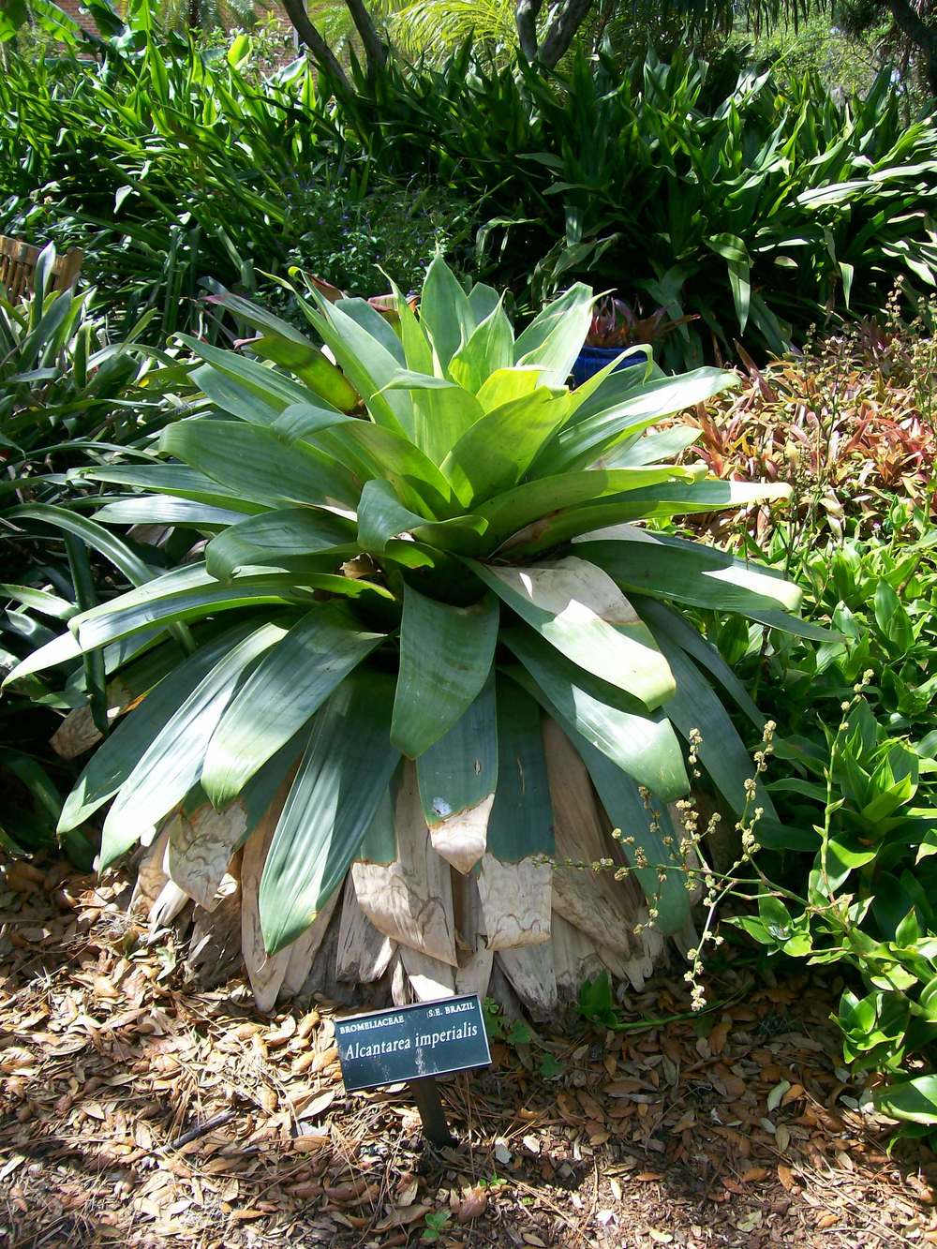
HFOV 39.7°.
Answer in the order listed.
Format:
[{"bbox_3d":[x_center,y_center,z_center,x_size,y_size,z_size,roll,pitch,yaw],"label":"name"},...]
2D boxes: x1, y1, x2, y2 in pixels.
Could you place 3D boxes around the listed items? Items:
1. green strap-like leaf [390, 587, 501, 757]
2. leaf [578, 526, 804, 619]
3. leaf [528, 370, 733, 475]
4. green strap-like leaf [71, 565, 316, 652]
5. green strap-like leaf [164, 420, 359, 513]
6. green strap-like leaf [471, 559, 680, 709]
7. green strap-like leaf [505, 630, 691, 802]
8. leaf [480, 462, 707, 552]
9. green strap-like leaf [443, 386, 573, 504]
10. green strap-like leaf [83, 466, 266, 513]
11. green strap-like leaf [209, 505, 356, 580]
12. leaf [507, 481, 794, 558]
[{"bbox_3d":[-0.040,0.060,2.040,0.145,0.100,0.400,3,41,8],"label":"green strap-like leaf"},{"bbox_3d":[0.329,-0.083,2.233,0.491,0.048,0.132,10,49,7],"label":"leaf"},{"bbox_3d":[0.286,-0.354,2.247,0.389,0.051,0.115,-25,66,-9],"label":"leaf"},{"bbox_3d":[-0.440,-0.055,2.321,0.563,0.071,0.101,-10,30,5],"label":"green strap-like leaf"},{"bbox_3d":[-0.330,-0.263,2.133,0.333,0.061,0.143,10,62,-22],"label":"green strap-like leaf"},{"bbox_3d":[0.155,-0.007,2.033,0.148,0.073,0.378,-23,45,-37],"label":"green strap-like leaf"},{"bbox_3d":[0.202,0.121,2.053,0.136,0.079,0.363,-21,54,-43],"label":"green strap-like leaf"},{"bbox_3d":[0.203,-0.217,2.204,0.402,0.065,0.113,-15,-14,15],"label":"leaf"},{"bbox_3d":[0.053,-0.280,2.048,0.139,0.225,0.056,28,36,-16],"label":"green strap-like leaf"},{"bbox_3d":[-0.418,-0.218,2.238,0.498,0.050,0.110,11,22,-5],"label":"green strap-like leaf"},{"bbox_3d":[-0.274,-0.133,2.006,0.273,0.088,0.133,-17,46,-42],"label":"green strap-like leaf"},{"bbox_3d":[0.296,-0.188,2.138,0.463,0.089,0.115,-12,56,4],"label":"leaf"}]

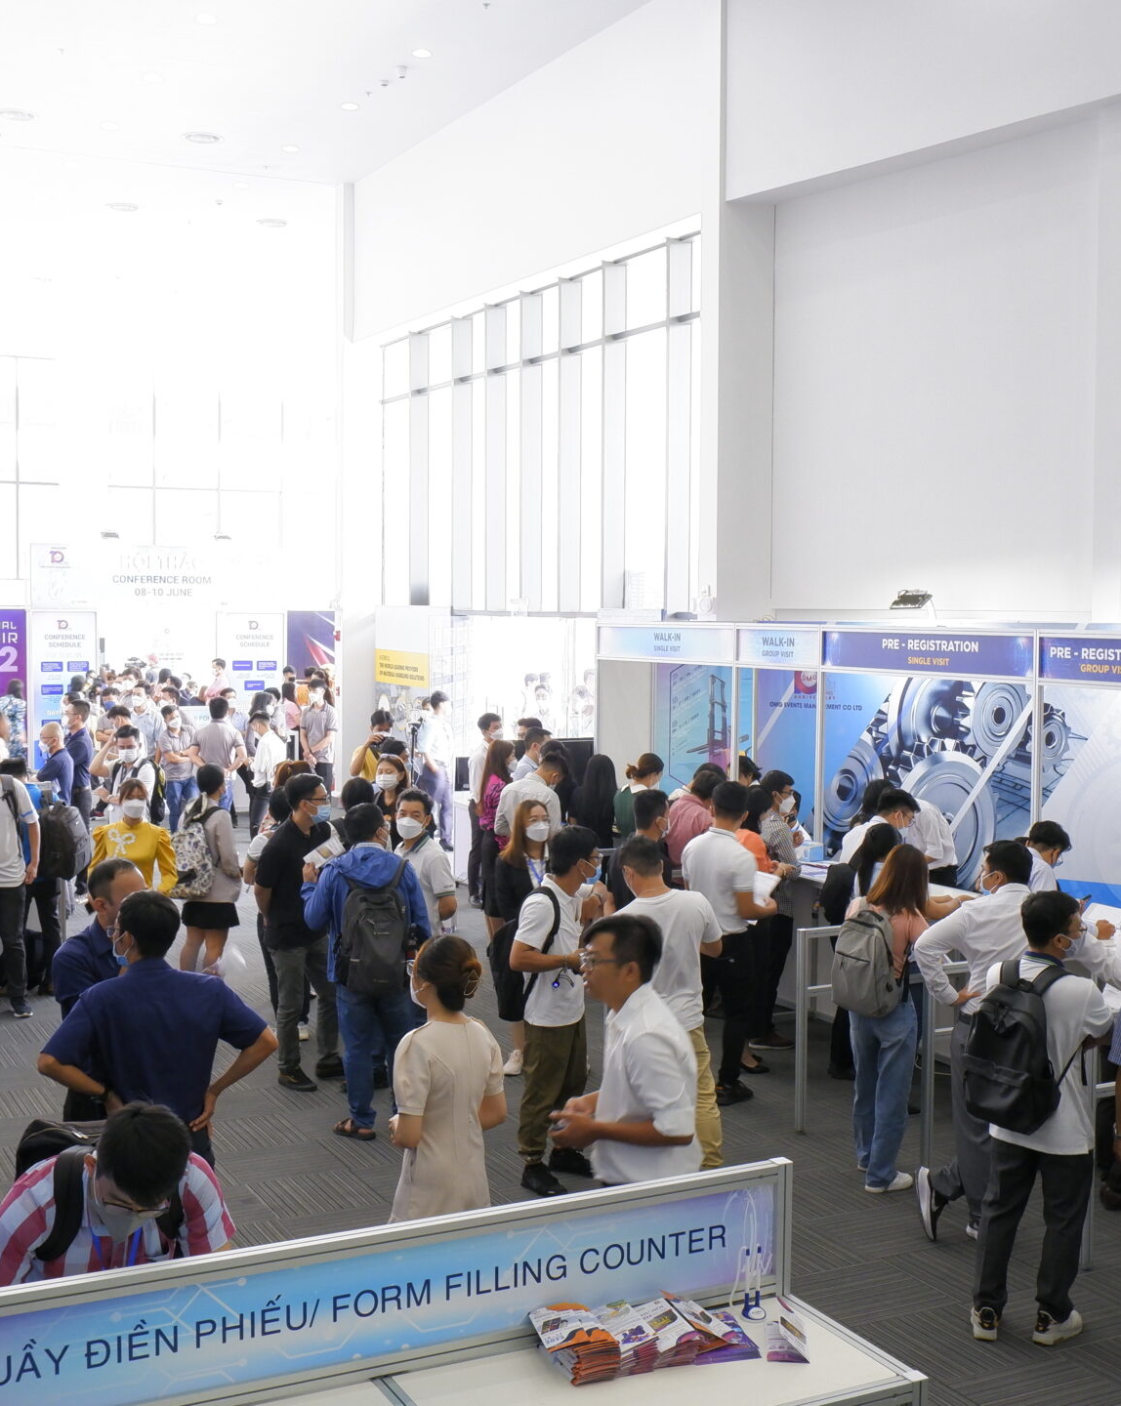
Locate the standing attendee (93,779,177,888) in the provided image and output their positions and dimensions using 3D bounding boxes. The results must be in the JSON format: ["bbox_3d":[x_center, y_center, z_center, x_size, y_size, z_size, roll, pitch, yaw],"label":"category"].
[{"bbox_3d":[-2.480,1.226,9.281,0.480,1.570,0.320,-1,3,-13],"label":"standing attendee"}]

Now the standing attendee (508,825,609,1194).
[{"bbox_3d":[-0.017,1.387,7.395,0.420,1.640,0.480,2,4,30],"label":"standing attendee"}]

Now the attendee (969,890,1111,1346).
[{"bbox_3d":[1.770,1.536,5.919,0.500,1.670,0.470,2,4,34],"label":"attendee"}]

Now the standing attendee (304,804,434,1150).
[{"bbox_3d":[-0.975,1.349,8.048,0.600,1.690,0.500,-1,4,-7],"label":"standing attendee"}]

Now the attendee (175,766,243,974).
[{"bbox_3d":[-2.370,1.209,10.752,0.460,1.580,0.440,-4,5,-45],"label":"attendee"}]

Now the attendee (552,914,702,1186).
[{"bbox_3d":[0.201,1.512,5.048,0.480,1.690,0.460,0,4,-6],"label":"attendee"}]

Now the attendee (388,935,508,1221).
[{"bbox_3d":[-0.376,1.566,5.402,0.430,1.570,0.360,-2,4,-24],"label":"attendee"}]

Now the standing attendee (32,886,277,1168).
[{"bbox_3d":[-1.339,1.469,5.231,0.760,1.700,0.400,-1,3,-20],"label":"standing attendee"}]

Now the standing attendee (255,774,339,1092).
[{"bbox_3d":[-1.442,1.256,8.925,0.340,1.710,0.470,2,4,30],"label":"standing attendee"}]

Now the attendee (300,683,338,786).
[{"bbox_3d":[-2.820,0.591,18.628,0.470,1.680,0.330,1,3,8],"label":"attendee"}]

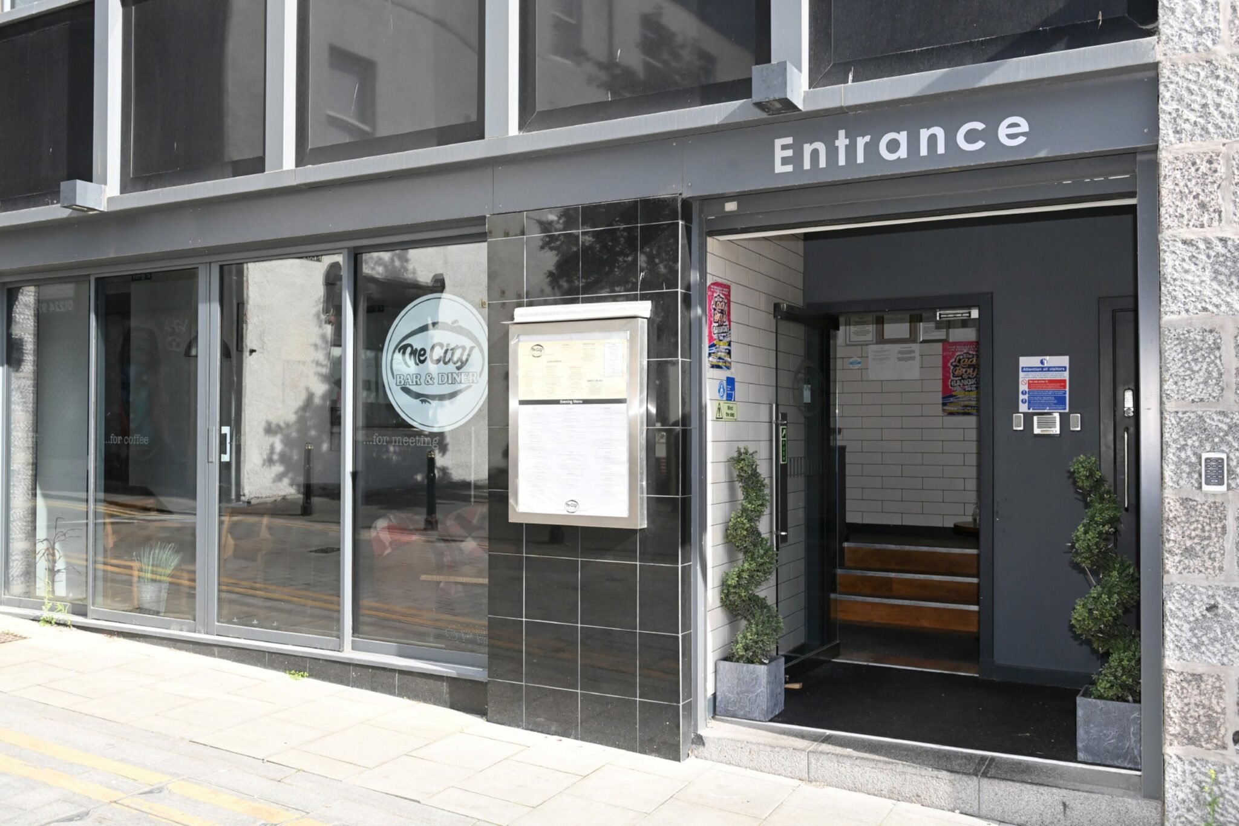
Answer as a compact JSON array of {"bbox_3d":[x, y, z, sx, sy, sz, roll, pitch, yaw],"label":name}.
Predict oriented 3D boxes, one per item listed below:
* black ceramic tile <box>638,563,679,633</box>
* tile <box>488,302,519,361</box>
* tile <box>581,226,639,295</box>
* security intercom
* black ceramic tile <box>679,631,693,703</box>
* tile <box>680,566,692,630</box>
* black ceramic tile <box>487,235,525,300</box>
[{"bbox_3d":[0.182,0.833,4.926,0.206,0.302,0.015,0,-1,29],"label":"black ceramic tile"},{"bbox_3d":[-0.539,-0.383,5.283,0.211,0.300,0.010,0,-1,28],"label":"tile"},{"bbox_3d":[-0.043,-0.696,5.069,0.305,0.302,0.015,0,-1,29],"label":"tile"},{"bbox_3d":[2.088,0.209,3.863,0.079,0.139,0.022,0,-1,28],"label":"security intercom"},{"bbox_3d":[0.292,1.128,4.879,0.010,0.300,0.121,0,-1,28],"label":"black ceramic tile"},{"bbox_3d":[0.291,0.823,4.863,0.010,0.300,0.112,0,-1,29],"label":"tile"},{"bbox_3d":[-0.542,-0.693,5.345,0.210,0.302,0.015,0,-1,29],"label":"black ceramic tile"}]

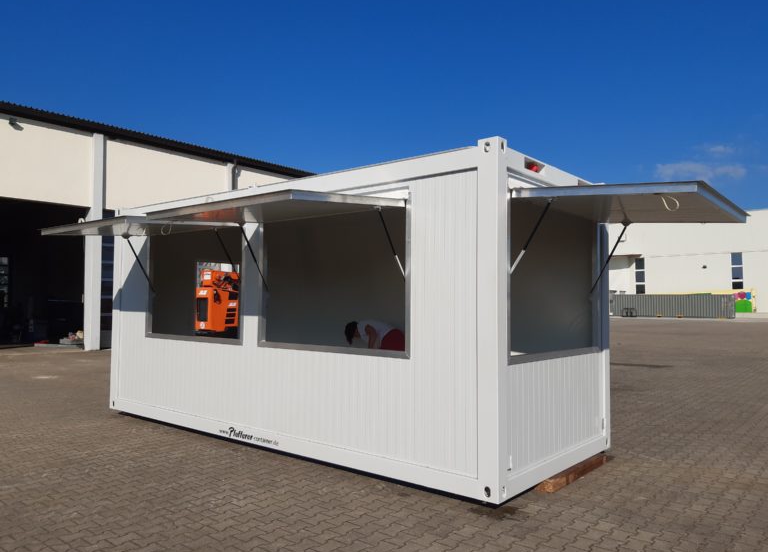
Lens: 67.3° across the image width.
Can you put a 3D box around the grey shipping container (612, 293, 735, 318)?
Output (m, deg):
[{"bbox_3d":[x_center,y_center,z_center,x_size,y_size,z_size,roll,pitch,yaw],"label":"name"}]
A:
[{"bbox_3d":[32.450,3.403,65.174,12.192,2.591,2.438,-2,-4,34],"label":"grey shipping container"}]

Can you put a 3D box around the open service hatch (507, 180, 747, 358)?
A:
[{"bbox_3d":[2.104,0.045,4.814,1.380,1.390,2.120,-2,-4,40],"label":"open service hatch"}]

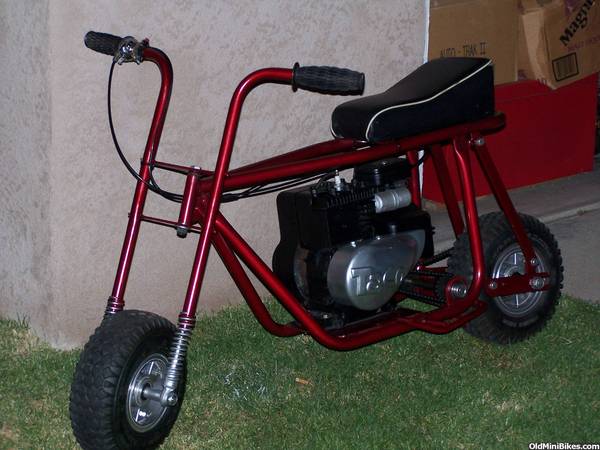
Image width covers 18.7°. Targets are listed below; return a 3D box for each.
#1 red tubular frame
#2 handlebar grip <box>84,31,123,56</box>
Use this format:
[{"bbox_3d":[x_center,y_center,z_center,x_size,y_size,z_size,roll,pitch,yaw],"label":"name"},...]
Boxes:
[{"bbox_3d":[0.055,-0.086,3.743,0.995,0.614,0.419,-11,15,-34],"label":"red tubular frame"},{"bbox_3d":[-0.395,-0.364,3.676,0.113,0.037,0.037,19,23,37],"label":"handlebar grip"}]

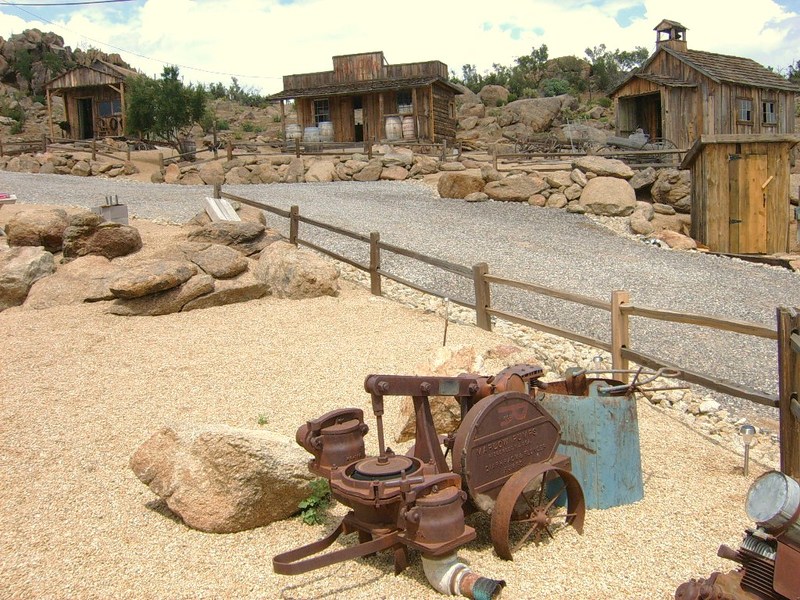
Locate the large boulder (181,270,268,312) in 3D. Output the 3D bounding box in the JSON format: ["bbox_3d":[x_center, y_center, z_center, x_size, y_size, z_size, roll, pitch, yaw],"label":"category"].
[{"bbox_3d":[-2.473,-0.134,11.400,1.200,0.450,0.800,-4,7,-12],"label":"large boulder"}]

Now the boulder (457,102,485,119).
[{"bbox_3d":[3.661,-9.839,42.000,1.425,0.850,1.200,-2,6,5],"label":"boulder"}]

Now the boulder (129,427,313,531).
[{"bbox_3d":[-1.143,1.163,5.300,1.180,0.500,0.750,-2,9,0],"label":"boulder"}]

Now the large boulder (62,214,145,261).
[{"bbox_3d":[-4.752,-0.989,12.900,1.266,0.740,0.950,-4,6,-20],"label":"large boulder"}]

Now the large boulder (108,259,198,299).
[{"bbox_3d":[-3.337,-0.291,10.950,1.194,0.480,0.800,-4,6,-17],"label":"large boulder"}]

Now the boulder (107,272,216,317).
[{"bbox_3d":[-3.155,-0.073,10.700,1.374,0.570,0.850,-4,6,-16],"label":"boulder"}]

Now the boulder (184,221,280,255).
[{"bbox_3d":[-3.088,-1.122,15.000,1.700,0.550,1.100,-4,10,-11],"label":"boulder"}]

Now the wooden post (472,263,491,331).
[{"bbox_3d":[1.088,-0.047,10.800,0.150,0.920,0.150,-10,11,-30],"label":"wooden post"}]

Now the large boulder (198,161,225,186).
[{"bbox_3d":[-6.758,-4.535,29.000,0.913,0.850,0.800,-4,6,-13],"label":"large boulder"}]

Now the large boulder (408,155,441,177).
[{"bbox_3d":[0.742,-4.074,24.500,0.930,0.620,0.650,-2,7,2],"label":"large boulder"}]

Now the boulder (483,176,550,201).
[{"bbox_3d":[2.823,-2.702,19.600,1.520,0.620,1.050,-2,6,8],"label":"boulder"}]

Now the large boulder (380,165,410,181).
[{"bbox_3d":[-0.153,-4.318,27.500,1.000,0.550,0.700,-2,9,0],"label":"large boulder"}]

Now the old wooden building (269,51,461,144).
[{"bbox_3d":[-1.334,-8.229,33.200,6.600,3.900,4.700,2,10,21],"label":"old wooden building"}]

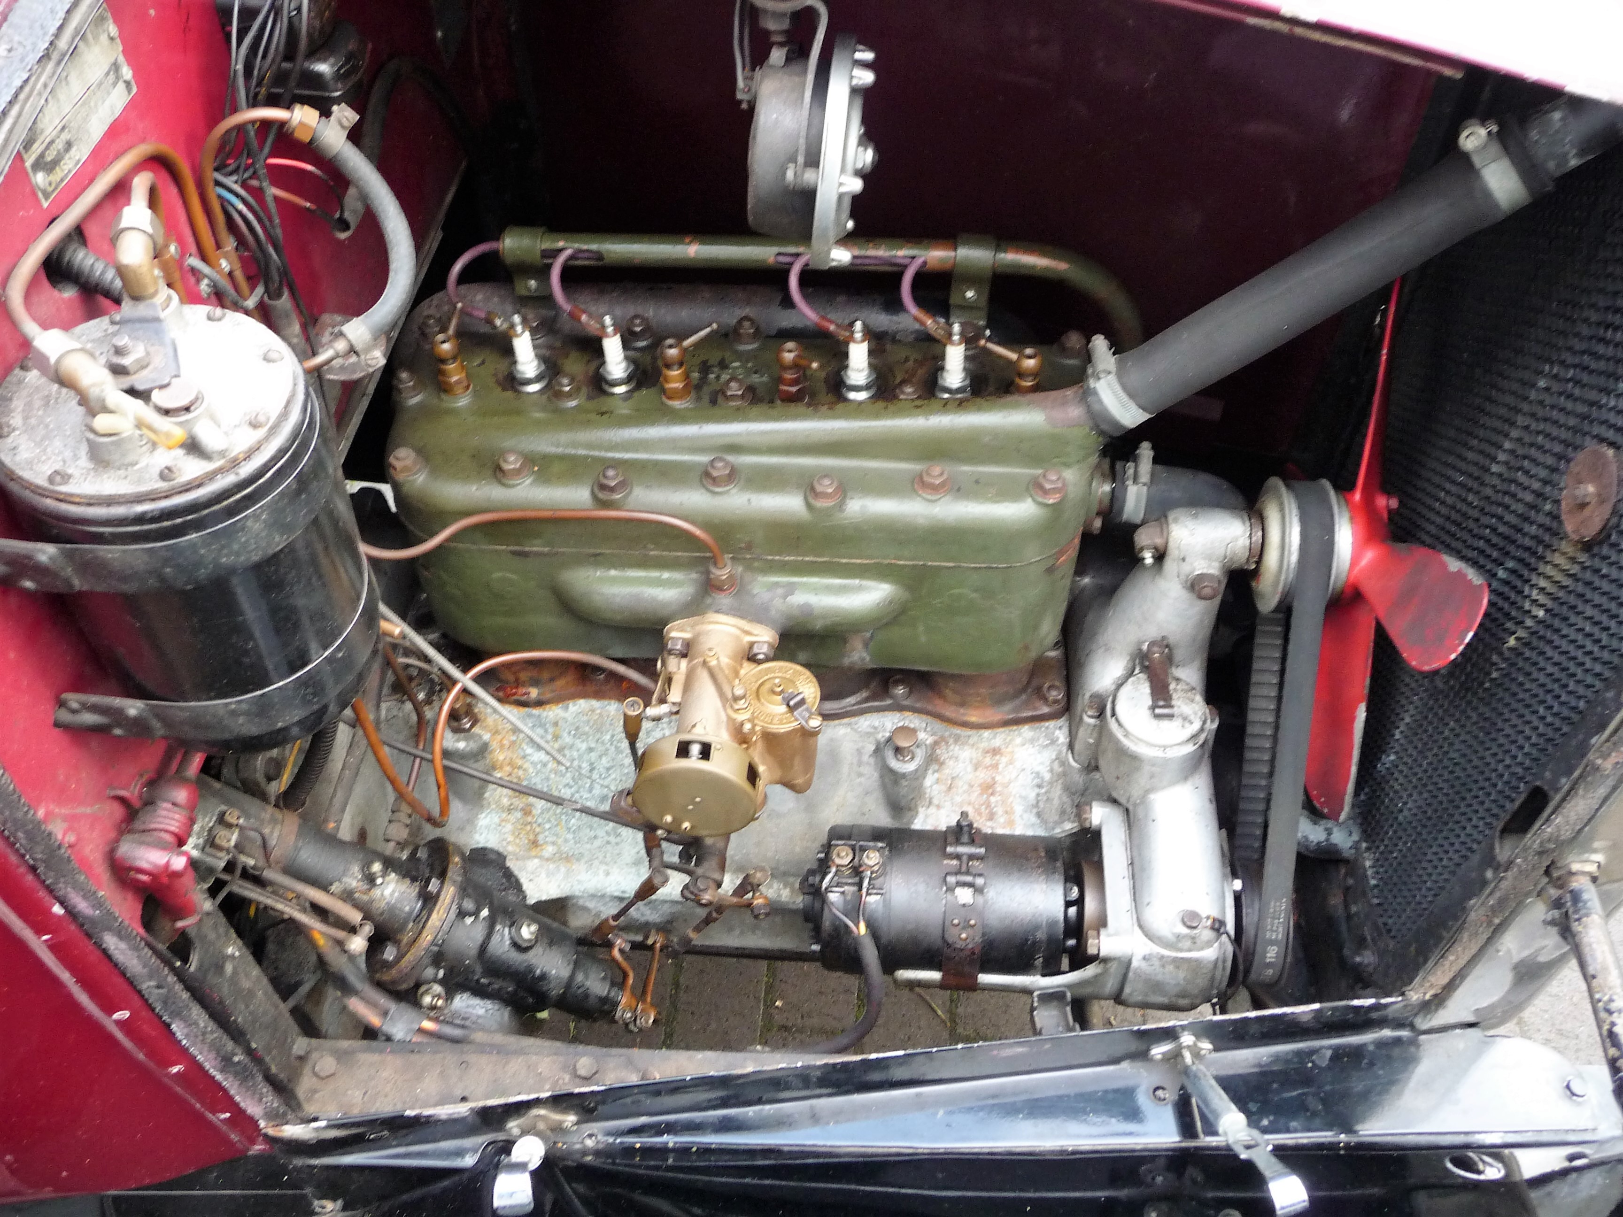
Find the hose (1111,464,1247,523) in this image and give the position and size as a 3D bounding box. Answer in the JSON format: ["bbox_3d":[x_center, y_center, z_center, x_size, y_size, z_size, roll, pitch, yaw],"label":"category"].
[{"bbox_3d":[0.274,-0.082,0.976,0.105,0.075,0.048,3,50,6],"label":"hose"}]

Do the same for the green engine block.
[{"bbox_3d":[-0.048,-0.104,1.005,0.515,0.170,0.230,3,50,6],"label":"green engine block"}]

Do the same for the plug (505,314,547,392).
[{"bbox_3d":[-0.206,-0.184,0.947,0.026,0.066,0.026,2,50,7],"label":"plug"}]

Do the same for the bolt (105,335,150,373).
[{"bbox_3d":[-0.306,-0.113,0.588,0.018,0.016,0.017,6,50,2],"label":"bolt"}]

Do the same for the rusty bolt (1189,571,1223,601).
[{"bbox_3d":[0.285,-0.017,0.951,0.025,0.022,0.015,3,50,6],"label":"rusty bolt"}]

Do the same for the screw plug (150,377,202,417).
[{"bbox_3d":[-0.275,-0.091,0.568,0.022,0.009,0.022,6,50,2],"label":"screw plug"}]

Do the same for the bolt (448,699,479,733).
[{"bbox_3d":[-0.260,0.081,0.983,0.022,0.018,0.021,3,50,6],"label":"bolt"}]

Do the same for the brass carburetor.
[{"bbox_3d":[-0.053,0.077,0.885,0.122,0.105,0.143,3,50,6],"label":"brass carburetor"}]

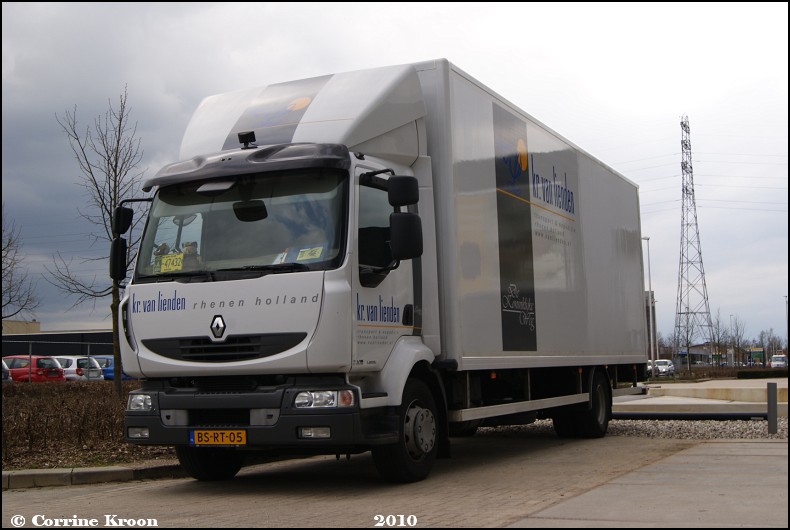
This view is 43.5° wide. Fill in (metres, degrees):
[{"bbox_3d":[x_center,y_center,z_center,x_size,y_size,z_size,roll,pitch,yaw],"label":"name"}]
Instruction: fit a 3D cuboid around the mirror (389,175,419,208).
[{"bbox_3d":[0.065,-0.563,7.555,0.210,0.215,0.110,-4,-6,19],"label":"mirror"}]

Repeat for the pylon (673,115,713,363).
[{"bbox_3d":[56.810,-4.129,190.000,7.000,48.400,8.200,-4,-7,28],"label":"pylon"}]

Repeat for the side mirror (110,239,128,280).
[{"bbox_3d":[-2.436,-0.049,8.730,0.100,0.370,0.210,3,-8,-38],"label":"side mirror"}]

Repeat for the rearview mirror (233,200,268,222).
[{"bbox_3d":[-1.186,-0.439,8.120,0.310,0.180,0.080,-6,-7,34],"label":"rearview mirror"}]

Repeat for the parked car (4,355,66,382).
[{"bbox_3d":[-16.962,4.896,45.029,3.900,1.490,1.700,-4,-7,26],"label":"parked car"}]

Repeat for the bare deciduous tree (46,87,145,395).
[{"bbox_3d":[-4.224,-0.092,14.000,1.450,4.850,1.450,-4,-7,26],"label":"bare deciduous tree"}]

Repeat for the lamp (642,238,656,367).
[{"bbox_3d":[18.954,3.179,74.000,0.800,10.400,0.280,-2,-6,14],"label":"lamp"}]

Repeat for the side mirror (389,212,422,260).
[{"bbox_3d":[0.082,-0.217,7.540,0.225,0.355,0.120,-4,-6,19],"label":"side mirror"}]

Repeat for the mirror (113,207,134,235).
[{"bbox_3d":[-2.384,-0.390,8.680,0.200,0.225,0.110,-7,-8,43],"label":"mirror"}]

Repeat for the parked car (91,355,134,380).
[{"bbox_3d":[-12.940,4.802,43.257,3.880,1.500,1.680,-4,-7,29],"label":"parked car"}]

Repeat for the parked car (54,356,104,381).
[{"bbox_3d":[-14.022,4.593,41.125,3.880,1.500,1.680,-4,-7,29],"label":"parked car"}]

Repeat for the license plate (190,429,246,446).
[{"bbox_3d":[-1.338,1.310,7.495,0.520,0.110,0.020,-5,-7,26],"label":"license plate"}]

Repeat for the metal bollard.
[{"bbox_3d":[5.003,1.900,13.100,0.128,0.680,0.128,-1,-6,0],"label":"metal bollard"}]

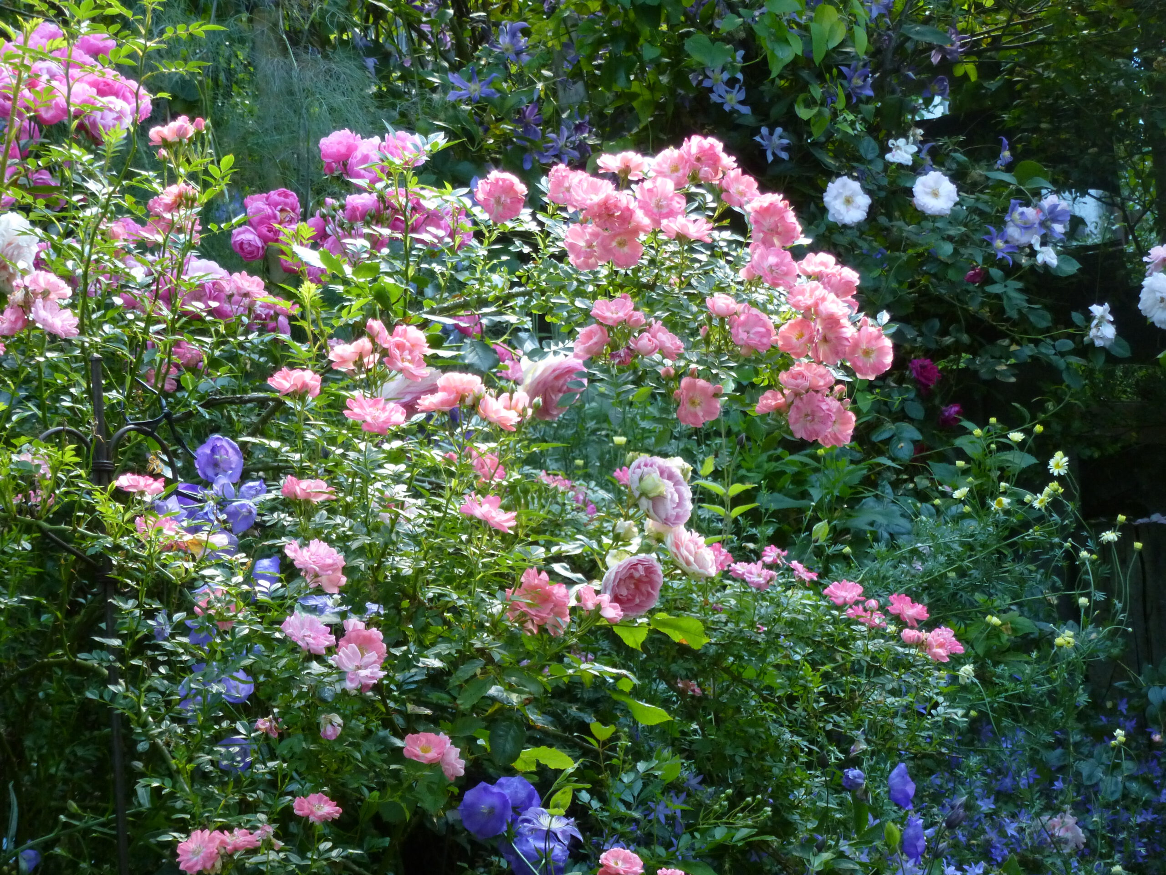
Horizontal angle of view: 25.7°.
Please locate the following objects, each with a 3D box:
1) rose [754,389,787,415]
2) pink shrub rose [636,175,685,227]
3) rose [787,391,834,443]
[{"bbox_3d":[0.221,-0.039,2.970,0.035,0.023,0.035,-19,24,0],"label":"rose"},{"bbox_3d":[0.089,-0.277,3.000,0.059,0.059,0.029,0,0,-3],"label":"pink shrub rose"},{"bbox_3d":[0.264,-0.025,2.960,0.058,0.058,0.029,1,6,6],"label":"rose"}]

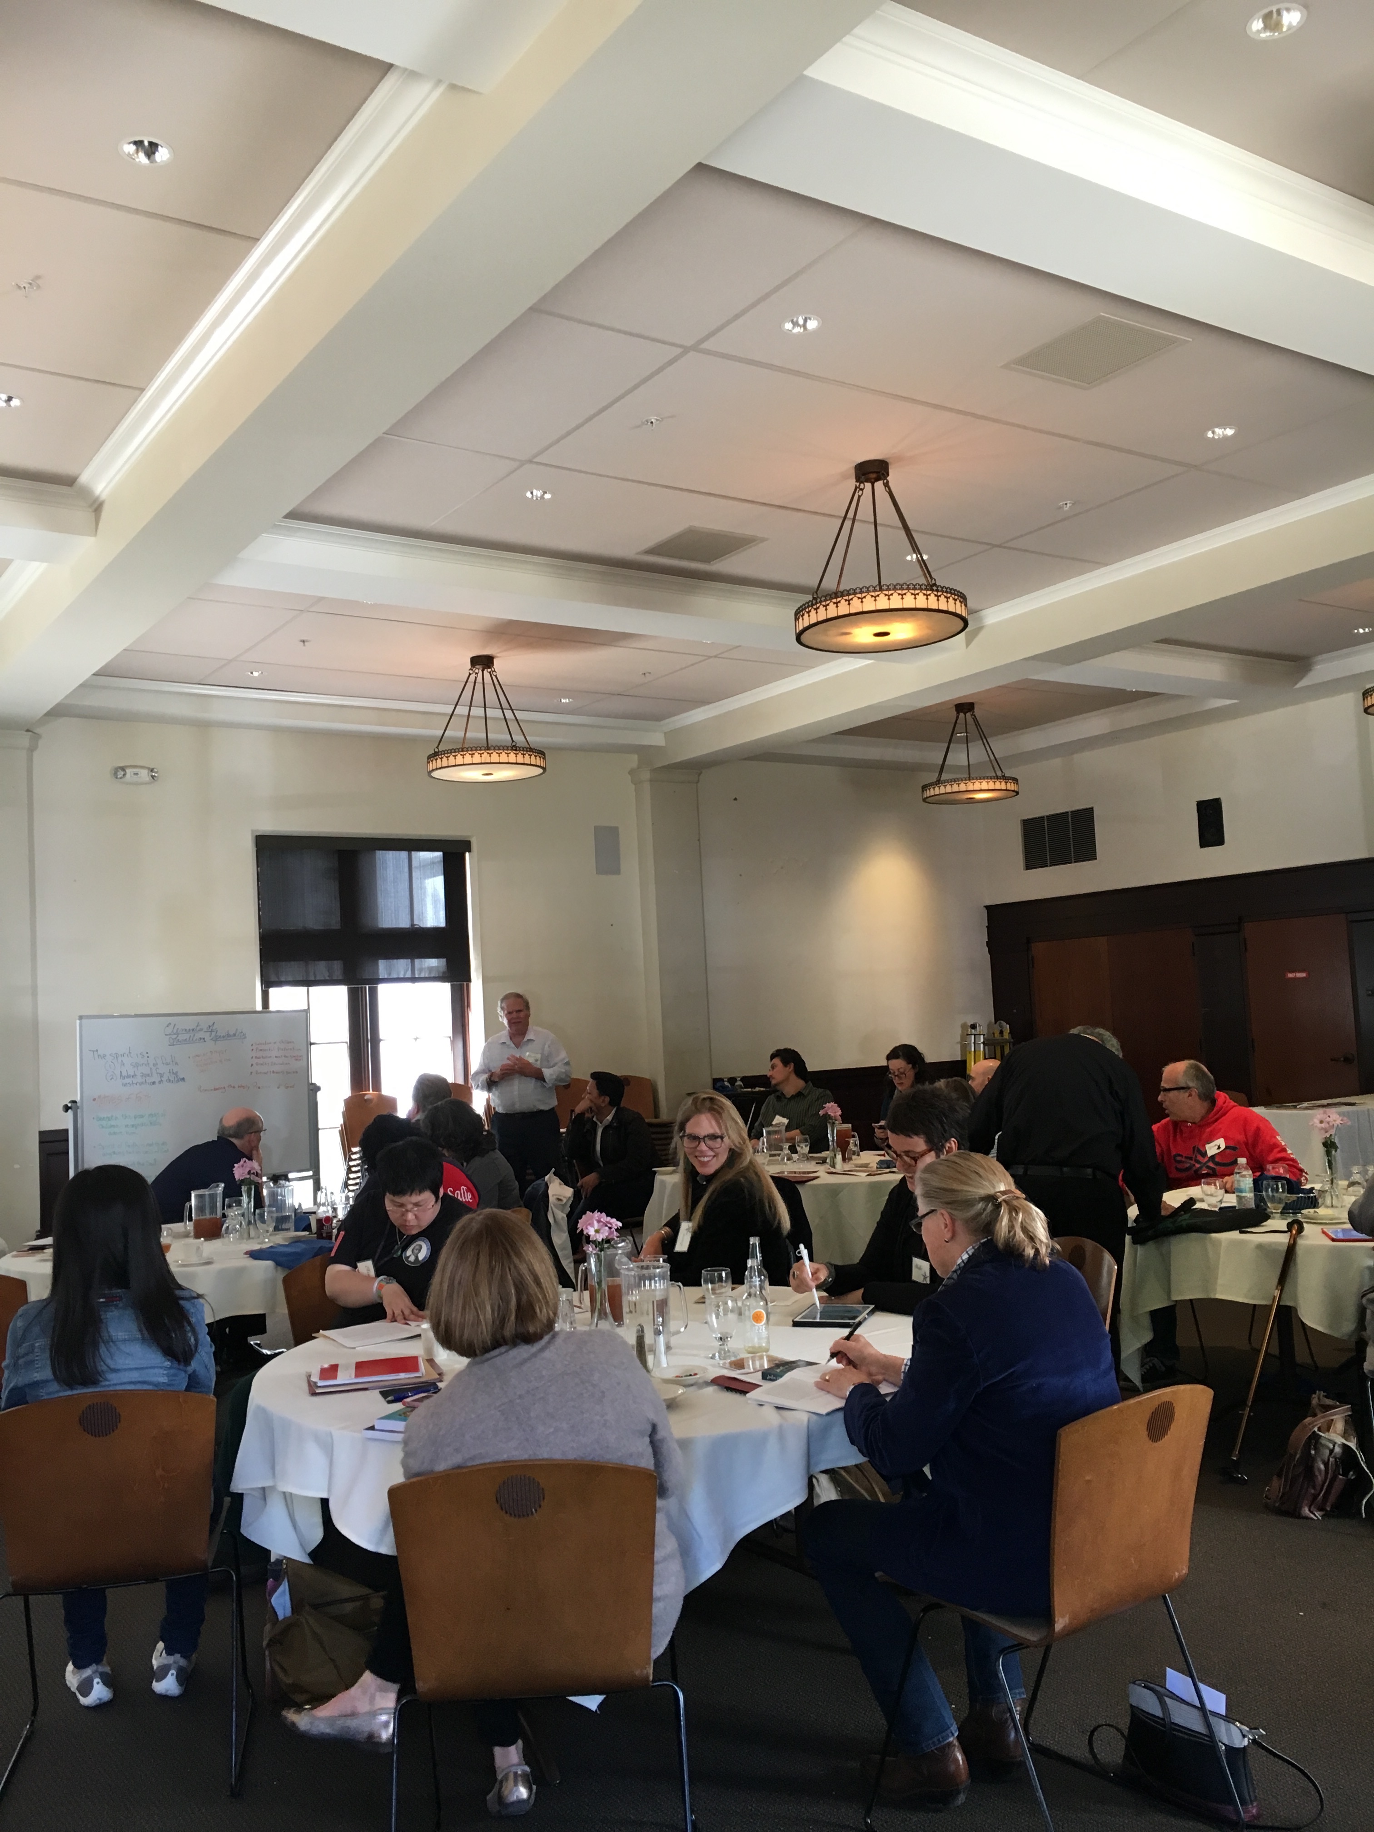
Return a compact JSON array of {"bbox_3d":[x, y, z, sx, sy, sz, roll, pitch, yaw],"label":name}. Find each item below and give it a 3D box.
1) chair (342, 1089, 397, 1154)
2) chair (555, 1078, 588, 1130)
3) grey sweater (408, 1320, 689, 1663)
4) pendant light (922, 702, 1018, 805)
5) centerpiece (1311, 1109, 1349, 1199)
[{"bbox_3d":[-2.129,1.676,10.857,0.520,0.840,0.550,-1,-4,-33],"label":"chair"},{"bbox_3d":[-0.753,1.616,11.462,0.480,0.800,0.520,-1,-4,-34],"label":"chair"},{"bbox_3d":[-0.229,1.019,2.797,0.520,0.550,0.460,-3,-4,0],"label":"grey sweater"},{"bbox_3d":[2.397,-1.408,13.094,0.810,0.820,0.810,-3,-4,0],"label":"pendant light"},{"bbox_3d":[2.298,0.860,5.486,0.140,0.350,0.140,-1,-4,-34],"label":"centerpiece"}]

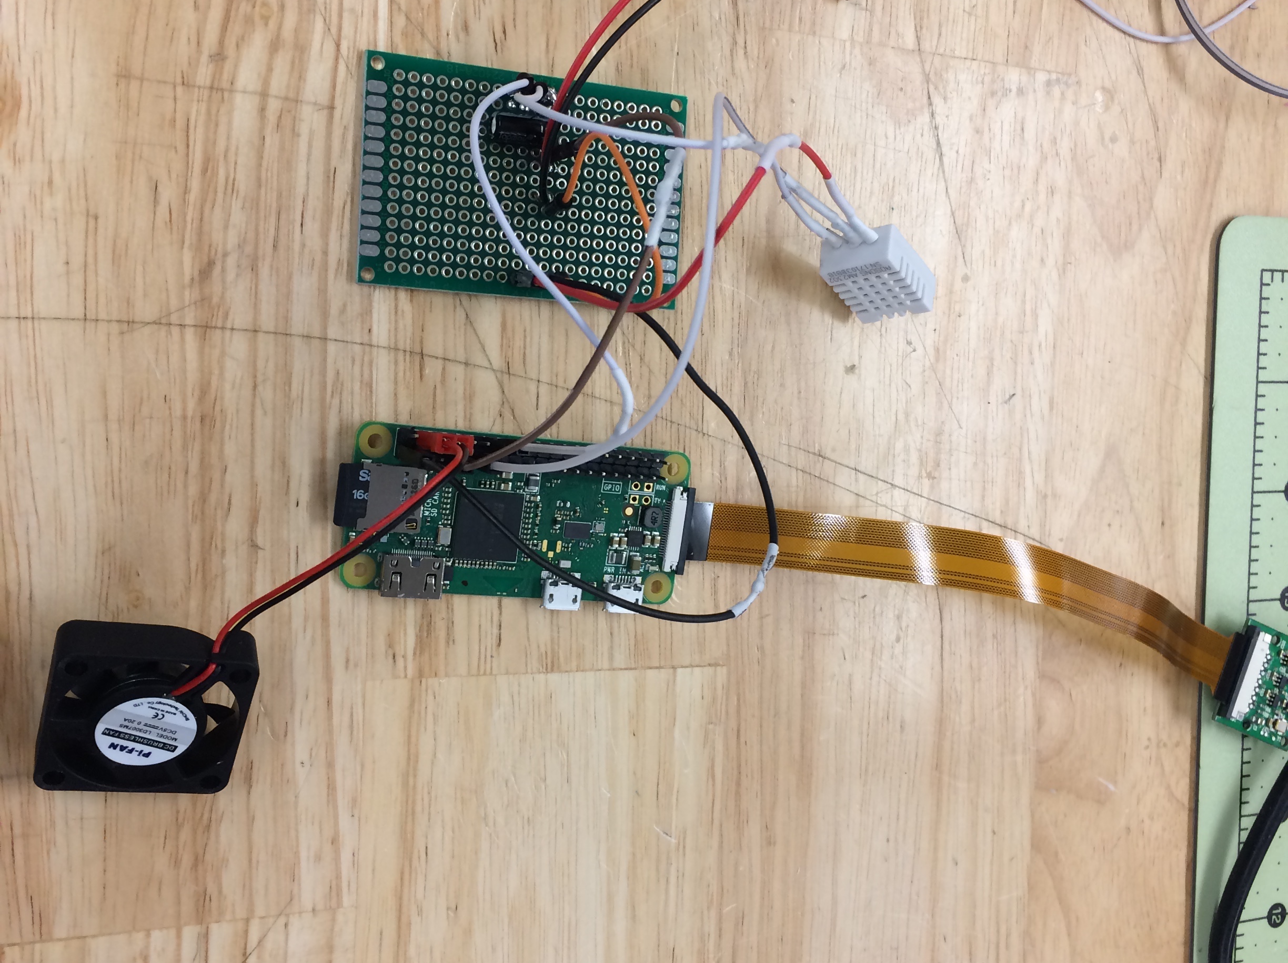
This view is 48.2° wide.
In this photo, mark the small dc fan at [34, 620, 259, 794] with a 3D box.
[{"bbox_3d":[-0.078,0.036,0.226,0.030,0.007,0.030,7,125,-26],"label":"small dc fan"}]

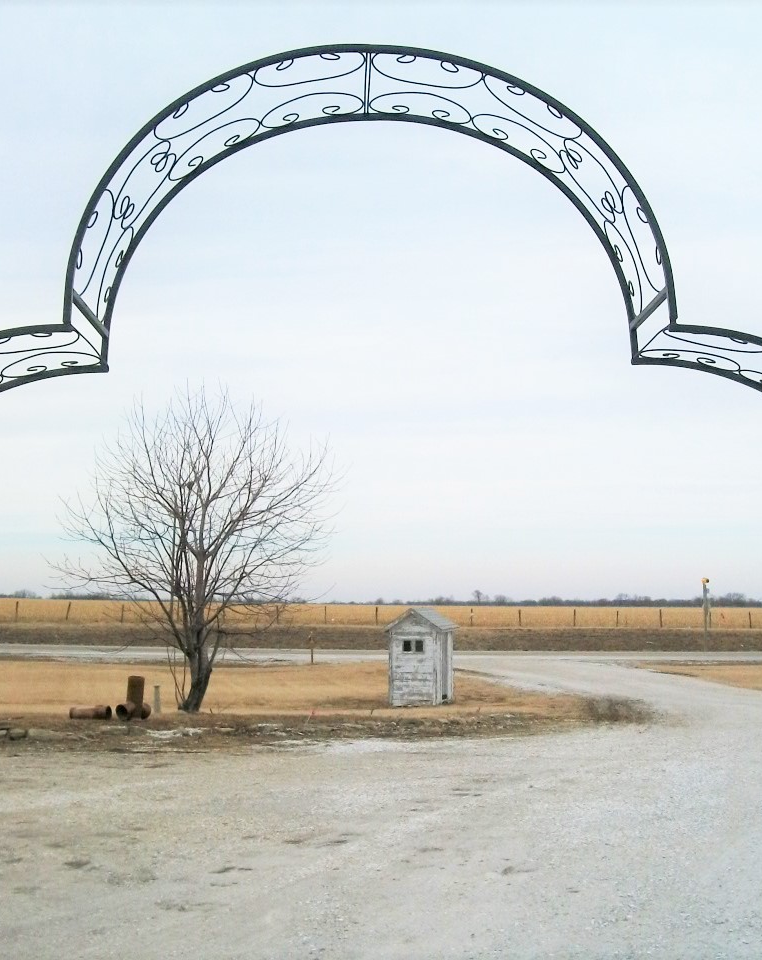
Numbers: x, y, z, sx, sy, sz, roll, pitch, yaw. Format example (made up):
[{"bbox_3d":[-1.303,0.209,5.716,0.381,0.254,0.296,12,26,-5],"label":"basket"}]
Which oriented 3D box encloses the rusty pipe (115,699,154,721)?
[{"bbox_3d":[-4.646,4.350,25.207,0.310,0.340,0.640,-3,-6,32],"label":"rusty pipe"}]

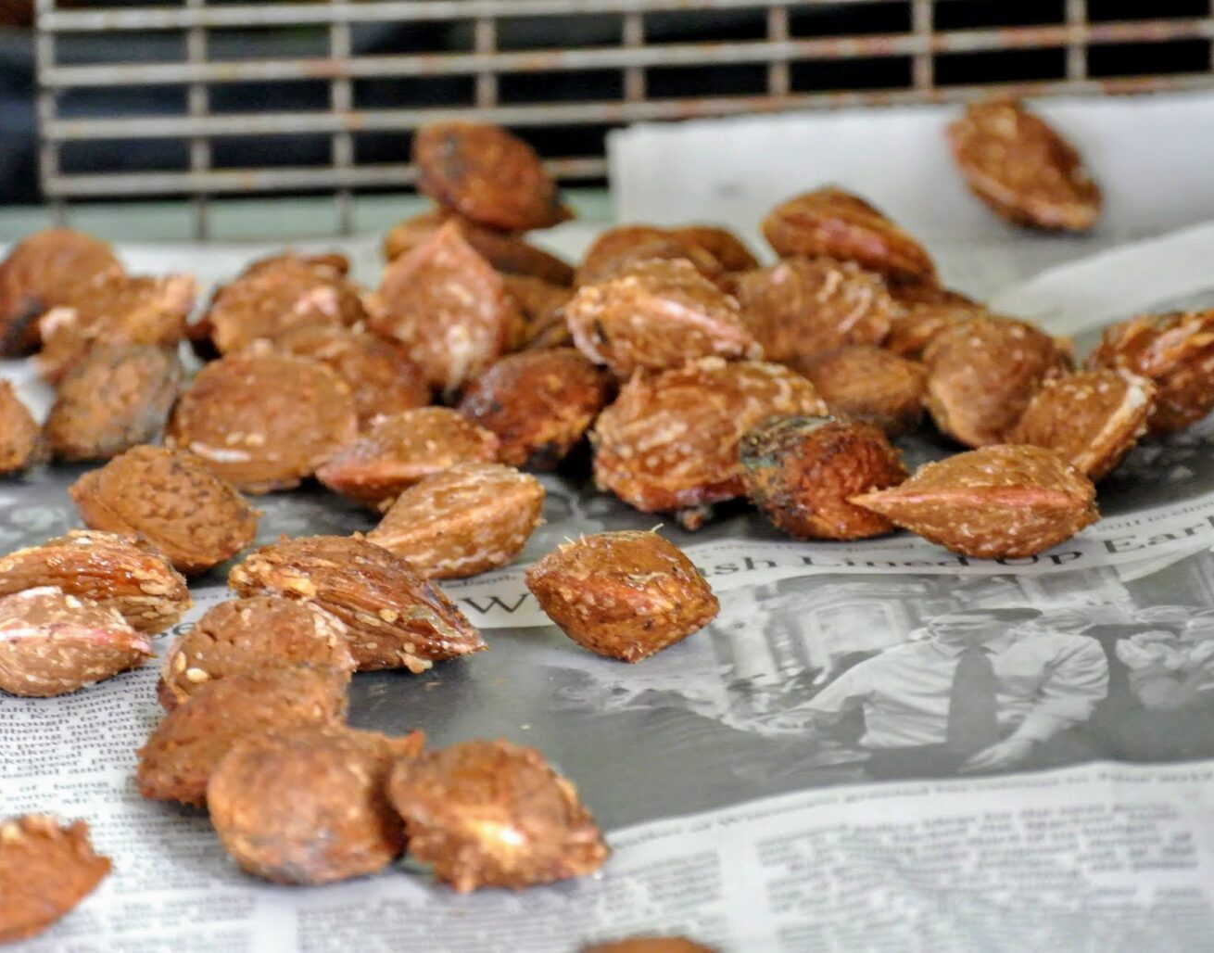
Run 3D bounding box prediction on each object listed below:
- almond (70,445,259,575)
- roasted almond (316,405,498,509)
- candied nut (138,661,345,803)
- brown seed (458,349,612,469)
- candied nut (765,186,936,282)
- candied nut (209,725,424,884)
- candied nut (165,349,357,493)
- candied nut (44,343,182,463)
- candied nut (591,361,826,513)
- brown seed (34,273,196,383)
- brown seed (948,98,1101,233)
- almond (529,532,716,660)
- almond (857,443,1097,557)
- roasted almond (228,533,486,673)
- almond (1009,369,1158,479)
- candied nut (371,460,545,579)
[{"bbox_3d":[-0.068,0.005,1.044,0.030,0.018,0.024,10,29,23],"label":"almond"},{"bbox_3d":[-0.033,-0.003,1.140,0.032,0.017,0.025,-9,18,-23],"label":"roasted almond"},{"bbox_3d":[-0.051,0.037,0.966,0.031,0.017,0.024,-10,39,-23],"label":"candied nut"},{"bbox_3d":[-0.013,-0.012,1.165,0.024,0.019,0.032,16,29,36],"label":"brown seed"},{"bbox_3d":[0.039,-0.039,1.093,0.029,0.014,0.021,18,23,16],"label":"candied nut"},{"bbox_3d":[-0.040,0.045,0.943,0.030,0.018,0.025,-4,42,-9],"label":"candied nut"},{"bbox_3d":[-0.055,-0.009,1.074,0.030,0.018,0.027,0,42,0],"label":"candied nut"},{"bbox_3d":[-0.076,-0.011,1.040,0.028,0.015,0.021,-26,40,-38],"label":"candied nut"},{"bbox_3d":[0.015,-0.006,1.022,0.036,0.018,0.026,-9,54,-9],"label":"candied nut"},{"bbox_3d":[-0.086,-0.026,1.195,0.031,0.018,0.024,-19,27,-25],"label":"brown seed"},{"bbox_3d":[0.071,-0.053,1.165,0.031,0.014,0.021,34,49,15],"label":"brown seed"},{"bbox_3d":[0.003,0.019,1.085,0.032,0.019,0.025,8,22,20],"label":"almond"},{"bbox_3d":[0.054,0.004,1.006,0.036,0.016,0.025,1,20,0],"label":"almond"},{"bbox_3d":[-0.037,0.019,1.010,0.041,0.018,0.025,10,29,23],"label":"roasted almond"},{"bbox_3d":[0.081,-0.009,1.158,0.025,0.016,0.031,4,29,24],"label":"almond"},{"bbox_3d":[-0.023,0.007,1.042,0.029,0.017,0.022,-11,30,-26],"label":"candied nut"}]

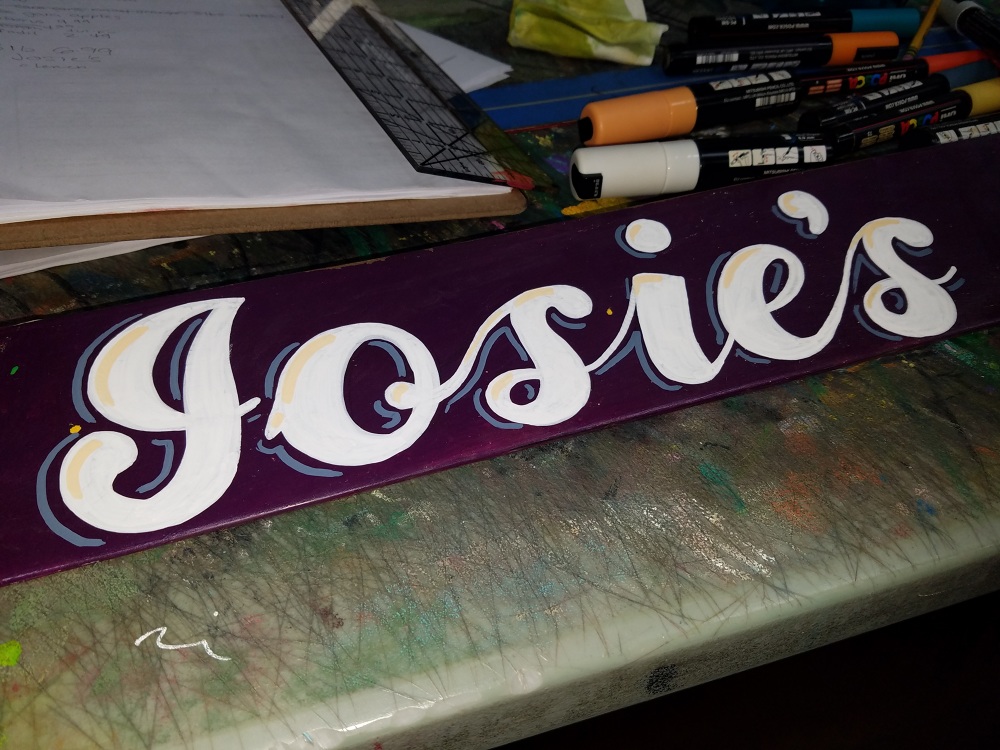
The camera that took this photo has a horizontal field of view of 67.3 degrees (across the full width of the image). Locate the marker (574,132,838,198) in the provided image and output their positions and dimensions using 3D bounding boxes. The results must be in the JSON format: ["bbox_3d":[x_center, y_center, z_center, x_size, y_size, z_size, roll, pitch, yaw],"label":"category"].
[{"bbox_3d":[0.094,-0.094,0.333,0.133,0.022,0.022,-7,47,-10],"label":"marker"}]

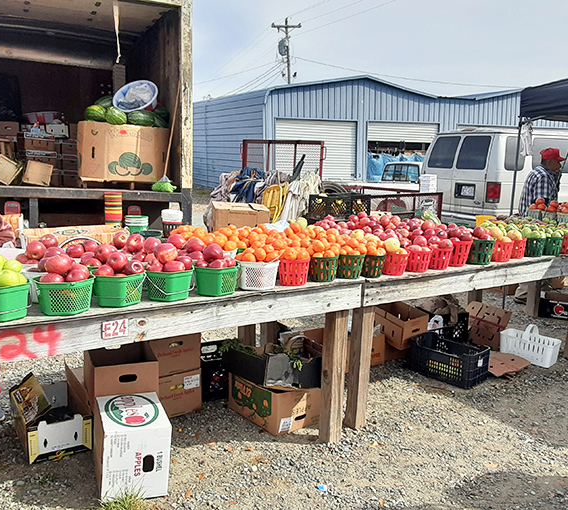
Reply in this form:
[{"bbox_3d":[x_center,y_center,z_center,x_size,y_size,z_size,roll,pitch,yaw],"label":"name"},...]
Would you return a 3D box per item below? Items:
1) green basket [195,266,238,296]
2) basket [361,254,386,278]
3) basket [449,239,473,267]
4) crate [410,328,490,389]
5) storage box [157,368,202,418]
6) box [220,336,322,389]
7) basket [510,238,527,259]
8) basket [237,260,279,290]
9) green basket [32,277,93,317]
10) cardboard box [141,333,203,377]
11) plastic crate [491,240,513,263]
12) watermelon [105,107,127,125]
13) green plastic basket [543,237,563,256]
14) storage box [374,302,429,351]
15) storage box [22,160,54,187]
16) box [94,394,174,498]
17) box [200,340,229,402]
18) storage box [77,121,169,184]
[{"bbox_3d":[-0.336,0.111,2.634,0.230,0.140,0.205,6,12,23],"label":"green basket"},{"bbox_3d":[0.524,0.058,3.141,0.165,0.145,0.165,2,10,0],"label":"basket"},{"bbox_3d":[1.179,-0.018,3.578,0.165,0.158,0.165,-5,12,-35],"label":"basket"},{"bbox_3d":[1.270,0.790,4.045,0.320,0.251,0.473,-7,14,-41],"label":"crate"},{"bbox_3d":[-0.768,0.796,3.319,0.338,0.230,0.431,-6,13,-35],"label":"storage box"},{"bbox_3d":[-0.051,0.625,3.213,0.400,0.175,0.470,-10,16,-41],"label":"box"},{"bbox_3d":[1.675,-0.051,3.795,0.155,0.142,0.155,-5,13,-27],"label":"basket"},{"bbox_3d":[-0.128,0.094,2.713,0.222,0.145,0.210,2,9,-3],"label":"basket"},{"bbox_3d":[-0.883,0.154,2.133,0.230,0.145,0.215,-1,10,-23],"label":"green basket"},{"bbox_3d":[-0.744,0.526,3.186,0.325,0.258,0.420,-7,14,-33],"label":"cardboard box"},{"bbox_3d":[1.582,-0.030,3.857,0.162,0.150,0.162,-5,12,-35],"label":"plastic crate"},{"bbox_3d":[-1.726,-1.428,5.450,0.235,0.195,0.215,0,11,-11],"label":"watermelon"},{"bbox_3d":[1.870,-0.068,3.730,0.160,0.130,0.160,-5,12,-31],"label":"green plastic basket"},{"bbox_3d":[0.900,0.543,4.260,0.275,0.240,0.415,-9,20,-33],"label":"storage box"},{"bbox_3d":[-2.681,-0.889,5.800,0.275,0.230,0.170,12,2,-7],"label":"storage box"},{"bbox_3d":[-0.755,0.933,2.635,0.296,0.333,0.412,0,9,-22],"label":"box"},{"bbox_3d":[-0.463,0.805,3.734,0.370,0.300,0.360,0,11,-13],"label":"box"},{"bbox_3d":[-1.883,-1.181,6.129,1.030,0.610,1.030,-2,11,-22],"label":"storage box"}]

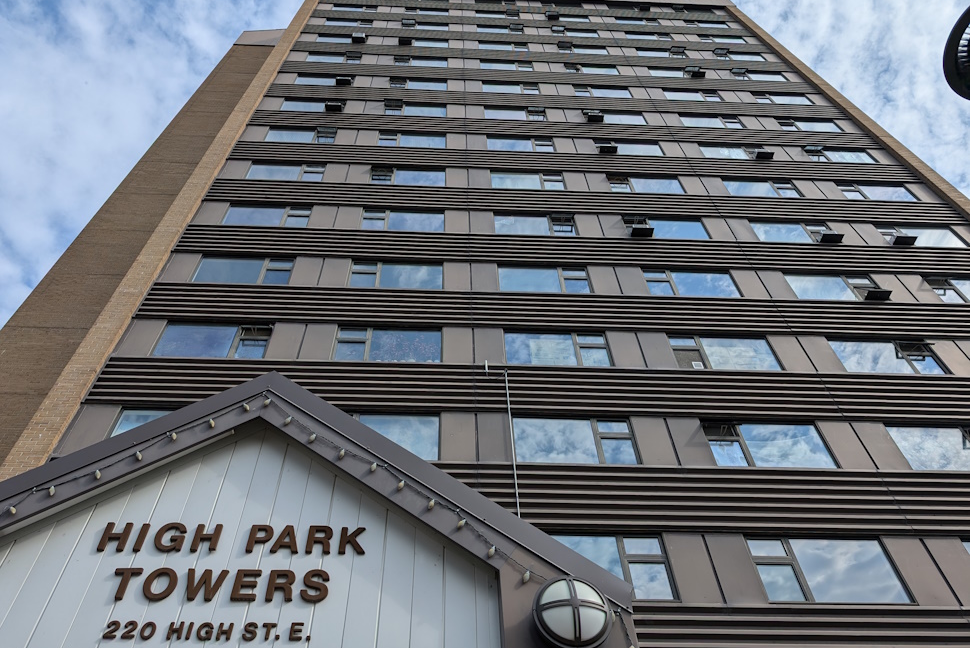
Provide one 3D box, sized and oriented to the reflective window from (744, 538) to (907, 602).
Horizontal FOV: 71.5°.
[{"bbox_3d":[5.441,3.913,10.703,2.330,1.170,0.120,1,-51,-4],"label":"reflective window"}]

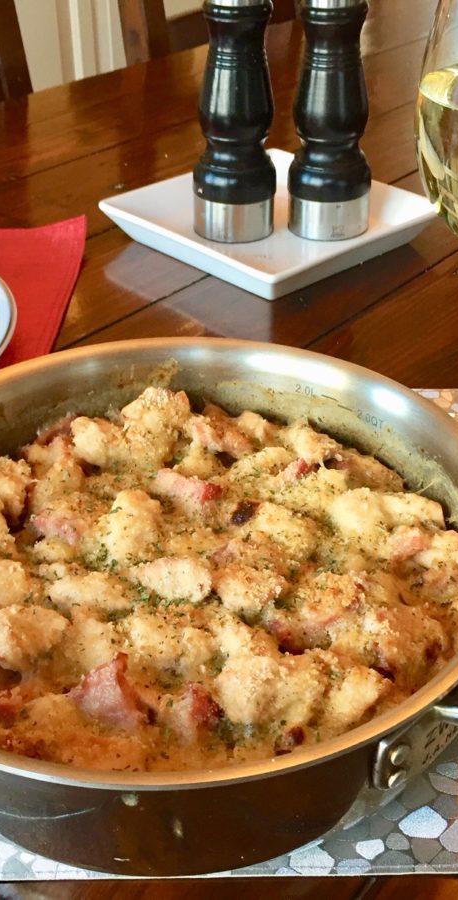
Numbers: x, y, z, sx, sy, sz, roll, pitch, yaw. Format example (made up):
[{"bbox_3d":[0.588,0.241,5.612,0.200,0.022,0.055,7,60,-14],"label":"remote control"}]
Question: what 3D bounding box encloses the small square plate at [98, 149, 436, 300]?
[{"bbox_3d":[0.031,-0.171,0.757,0.185,0.027,0.185,-28,44,-34],"label":"small square plate"}]

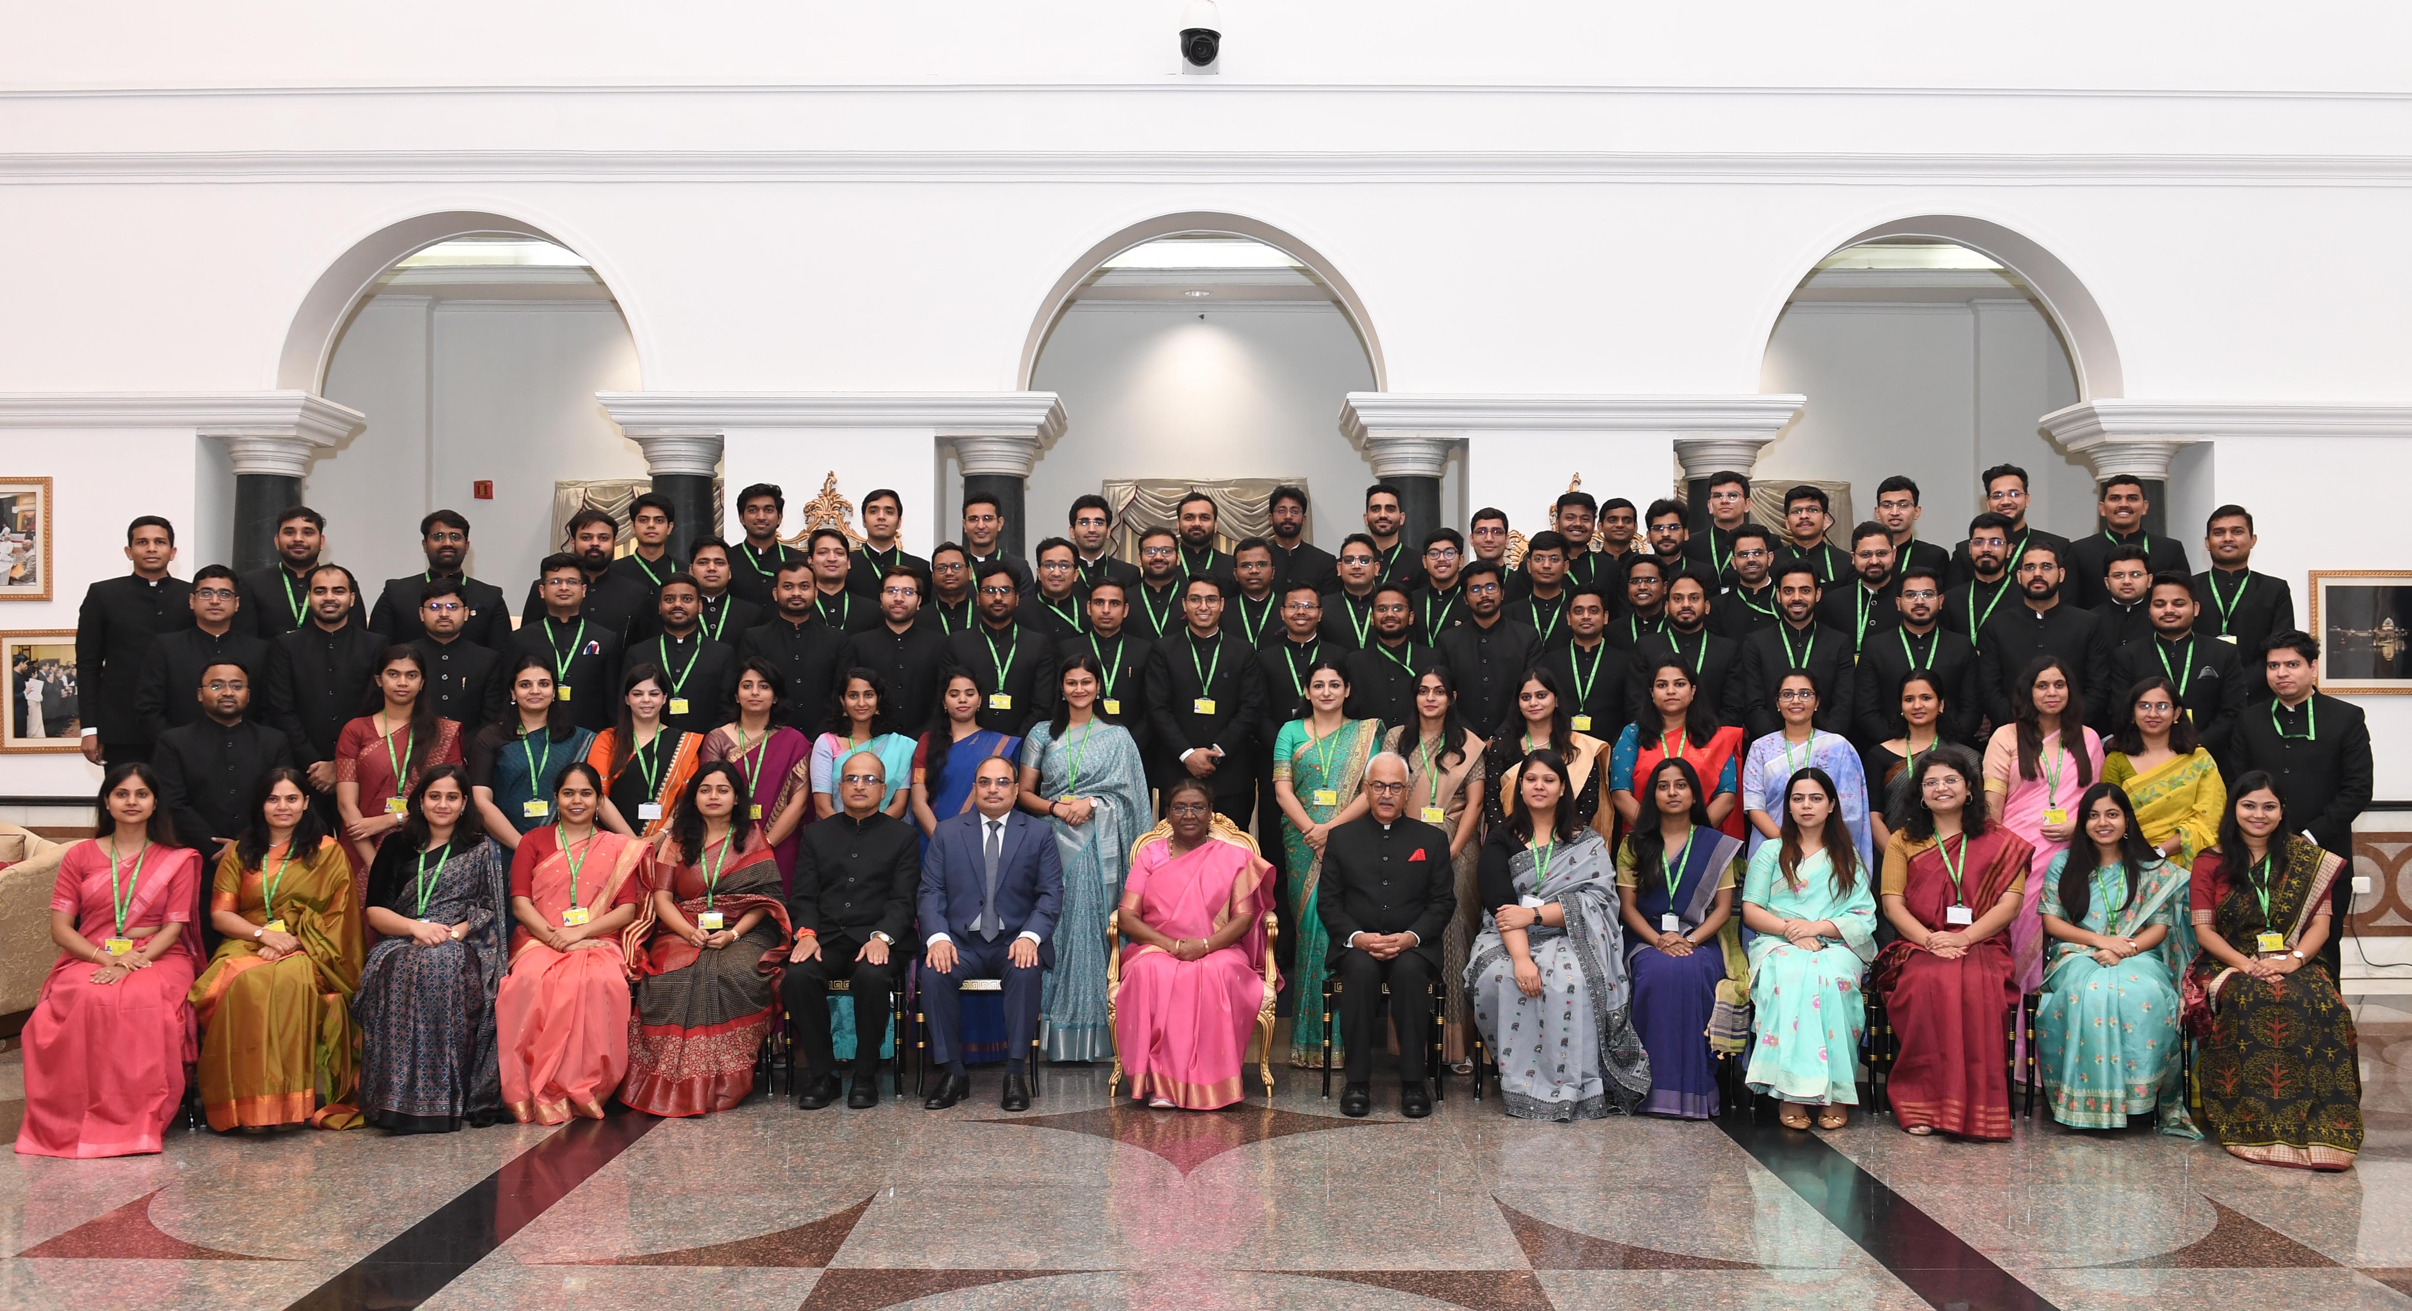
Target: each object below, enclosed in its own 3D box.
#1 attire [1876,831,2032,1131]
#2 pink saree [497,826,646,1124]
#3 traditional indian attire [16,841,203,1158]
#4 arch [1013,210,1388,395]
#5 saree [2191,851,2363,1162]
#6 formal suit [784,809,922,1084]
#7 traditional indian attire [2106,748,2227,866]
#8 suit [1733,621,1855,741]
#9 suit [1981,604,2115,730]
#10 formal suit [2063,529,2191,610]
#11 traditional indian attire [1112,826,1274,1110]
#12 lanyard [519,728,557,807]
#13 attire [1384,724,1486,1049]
[{"bbox_3d":[2.602,1.108,6.534,0.520,1.020,0.680,0,-2,20],"label":"attire"},{"bbox_3d":[-2.271,1.125,6.767,0.510,0.990,0.700,0,-1,-13],"label":"pink saree"},{"bbox_3d":[-3.601,1.101,6.222,0.570,0.970,0.700,1,-2,-18],"label":"traditional indian attire"},{"bbox_3d":[-0.023,-1.829,10.053,1.920,0.958,0.450,0,-2,0],"label":"arch"},{"bbox_3d":[3.515,1.122,6.188,0.530,0.980,0.680,0,-2,24],"label":"saree"},{"bbox_3d":[-1.301,1.067,6.944,0.510,0.980,0.660,0,-2,-3],"label":"formal suit"},{"bbox_3d":[3.536,0.978,6.930,0.460,1.250,0.360,-1,-1,25],"label":"traditional indian attire"},{"bbox_3d":[2.429,0.621,7.737,0.520,1.515,0.310,0,-2,15],"label":"suit"},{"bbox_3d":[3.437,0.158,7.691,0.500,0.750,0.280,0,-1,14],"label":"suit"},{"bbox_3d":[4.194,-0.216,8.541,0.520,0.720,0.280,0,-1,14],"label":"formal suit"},{"bbox_3d":[-0.031,1.138,6.922,0.590,0.940,0.700,0,-2,0],"label":"traditional indian attire"},{"bbox_3d":[-2.618,0.436,7.346,0.150,0.310,0.120,0,-1,-12],"label":"lanyard"},{"bbox_3d":[0.909,0.943,7.527,0.450,1.325,0.360,0,-2,3],"label":"attire"}]

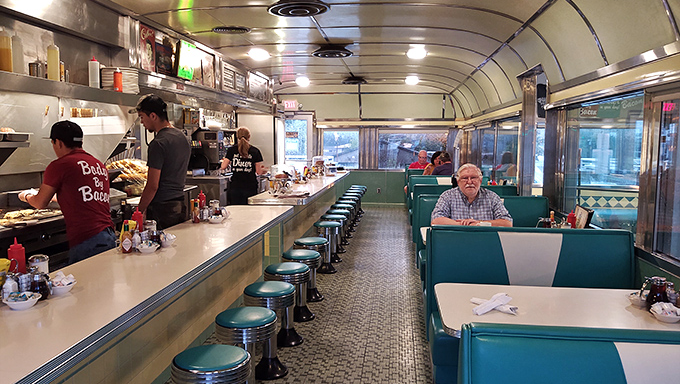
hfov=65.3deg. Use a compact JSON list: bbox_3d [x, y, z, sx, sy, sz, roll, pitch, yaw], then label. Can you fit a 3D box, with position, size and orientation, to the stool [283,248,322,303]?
[{"bbox_3d":[-0.309,0.750,4.285,0.330,0.535,0.330,1,6,6],"label":"stool"}]

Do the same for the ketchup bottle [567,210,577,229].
[{"bbox_3d":[1.985,0.289,4.542,0.080,0.232,0.080,1,5,6],"label":"ketchup bottle"}]

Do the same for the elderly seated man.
[{"bbox_3d":[1.070,0.396,4.318,0.660,1.240,0.760,1,6,8],"label":"elderly seated man"}]

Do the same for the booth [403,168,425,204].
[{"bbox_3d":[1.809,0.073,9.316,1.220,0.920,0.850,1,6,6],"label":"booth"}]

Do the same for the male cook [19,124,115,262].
[{"bbox_3d":[-1.686,0.309,3.408,0.640,1.570,0.500,1,6,11],"label":"male cook"}]

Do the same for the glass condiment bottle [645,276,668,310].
[{"bbox_3d":[1.607,0.500,2.680,0.110,0.155,0.113,1,5,6],"label":"glass condiment bottle"}]

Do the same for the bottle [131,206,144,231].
[{"bbox_3d":[-1.258,0.196,3.294,0.070,0.200,0.070,1,6,6],"label":"bottle"}]

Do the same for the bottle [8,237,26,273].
[{"bbox_3d":[-1.345,0.301,2.205,0.071,0.205,0.071,1,6,6],"label":"bottle"}]

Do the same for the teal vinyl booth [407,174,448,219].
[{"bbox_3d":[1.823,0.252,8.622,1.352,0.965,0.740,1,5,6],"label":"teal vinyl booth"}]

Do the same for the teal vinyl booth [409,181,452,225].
[{"bbox_3d":[1.691,0.375,7.302,1.357,0.965,0.642,1,5,6],"label":"teal vinyl booth"}]

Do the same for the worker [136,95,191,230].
[{"bbox_3d":[-1.386,0.139,4.117,0.390,1.760,0.480,1,6,3],"label":"worker"}]

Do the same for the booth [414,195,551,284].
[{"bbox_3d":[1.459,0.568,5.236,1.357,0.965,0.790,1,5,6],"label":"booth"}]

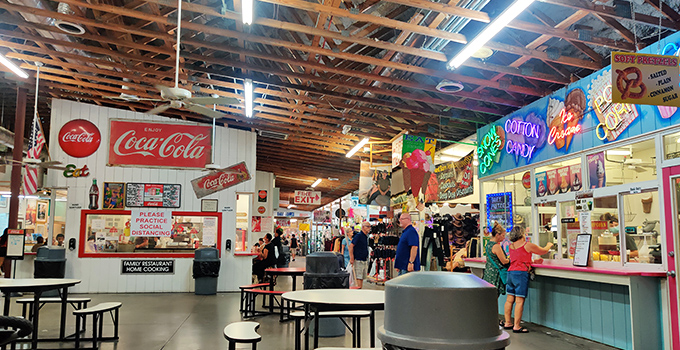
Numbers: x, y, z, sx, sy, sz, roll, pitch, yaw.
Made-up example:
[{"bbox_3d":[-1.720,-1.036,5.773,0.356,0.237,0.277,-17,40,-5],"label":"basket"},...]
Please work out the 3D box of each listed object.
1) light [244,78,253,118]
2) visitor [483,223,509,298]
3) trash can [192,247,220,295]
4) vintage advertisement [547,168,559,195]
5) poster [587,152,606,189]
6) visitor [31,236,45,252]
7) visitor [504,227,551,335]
[{"bbox_3d":[-1.507,-1.216,8.756,0.120,0.100,2.440,2,-7,-9],"label":"light"},{"bbox_3d":[2.428,1.537,8.307,0.360,1.580,0.460,5,-8,-32],"label":"visitor"},{"bbox_3d":[-3.285,2.363,13.133,0.620,1.050,0.620,2,-7,-13],"label":"trash can"},{"bbox_3d":[3.126,0.117,7.797,0.020,0.363,0.285,2,-7,-9],"label":"vintage advertisement"},{"bbox_3d":[3.294,-0.053,6.794,0.020,0.453,0.335,2,-7,-9],"label":"poster"},{"bbox_3d":[-7.559,2.227,13.319,0.500,1.310,0.600,-2,-8,20],"label":"visitor"},{"bbox_3d":[2.773,1.529,7.990,0.600,1.520,0.500,6,-9,-37],"label":"visitor"}]

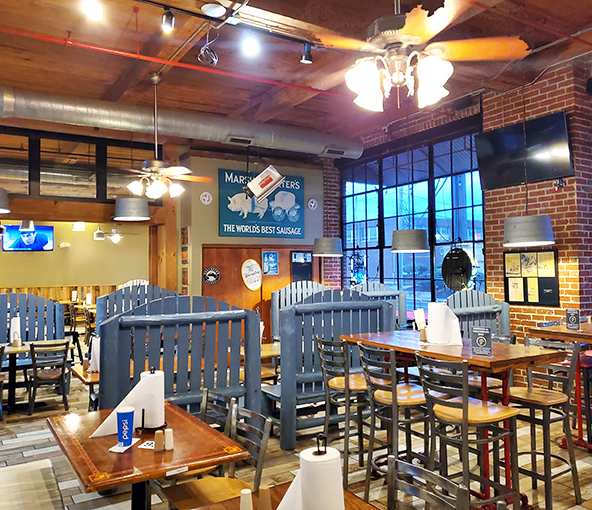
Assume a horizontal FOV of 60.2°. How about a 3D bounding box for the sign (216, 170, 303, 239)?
[{"bbox_3d":[-0.535,-0.845,8.718,1.654,1.104,0.040,0,-2,-31],"label":"sign"}]

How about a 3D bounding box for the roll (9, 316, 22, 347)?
[{"bbox_3d":[-3.398,0.936,6.199,0.146,0.323,0.146,0,-2,-29],"label":"roll"}]

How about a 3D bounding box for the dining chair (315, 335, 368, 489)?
[{"bbox_3d":[0.449,1.234,4.244,0.470,1.110,0.430,0,-2,-33],"label":"dining chair"}]

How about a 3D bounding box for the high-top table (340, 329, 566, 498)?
[{"bbox_3d":[1.156,1.240,4.069,0.780,1.070,1.570,0,-2,-33],"label":"high-top table"}]

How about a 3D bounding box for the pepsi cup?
[{"bbox_3d":[-0.861,0.869,2.582,0.094,0.182,0.094,0,-2,-19],"label":"pepsi cup"}]

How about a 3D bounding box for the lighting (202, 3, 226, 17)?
[{"bbox_3d":[-0.703,-2.089,4.360,0.212,0.056,0.212,-1,-2,0],"label":"lighting"}]

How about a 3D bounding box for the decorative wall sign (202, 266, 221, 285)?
[{"bbox_3d":[-1.350,0.341,8.258,0.290,0.290,0.025,0,-2,-33],"label":"decorative wall sign"}]

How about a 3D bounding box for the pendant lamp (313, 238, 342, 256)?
[{"bbox_3d":[0.469,-0.111,7.550,0.445,0.260,0.445,-1,-2,0],"label":"pendant lamp"}]

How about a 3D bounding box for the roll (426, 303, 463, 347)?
[{"bbox_3d":[1.068,0.495,3.683,0.222,0.293,0.151,-1,-2,16],"label":"roll"}]

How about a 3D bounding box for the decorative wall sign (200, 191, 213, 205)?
[{"bbox_3d":[-1.429,-0.900,8.180,0.217,0.217,0.035,0,-2,-31],"label":"decorative wall sign"}]

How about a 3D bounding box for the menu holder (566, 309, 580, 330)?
[{"bbox_3d":[2.586,0.608,4.760,0.127,0.188,0.050,-2,-2,38],"label":"menu holder"}]

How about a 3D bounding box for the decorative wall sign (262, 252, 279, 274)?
[{"bbox_3d":[-0.439,0.147,8.852,0.310,0.395,0.020,0,-2,-33],"label":"decorative wall sign"}]

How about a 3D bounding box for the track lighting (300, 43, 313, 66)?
[{"bbox_3d":[0.102,-1.953,4.950,0.115,0.215,0.130,0,-2,-33],"label":"track lighting"}]

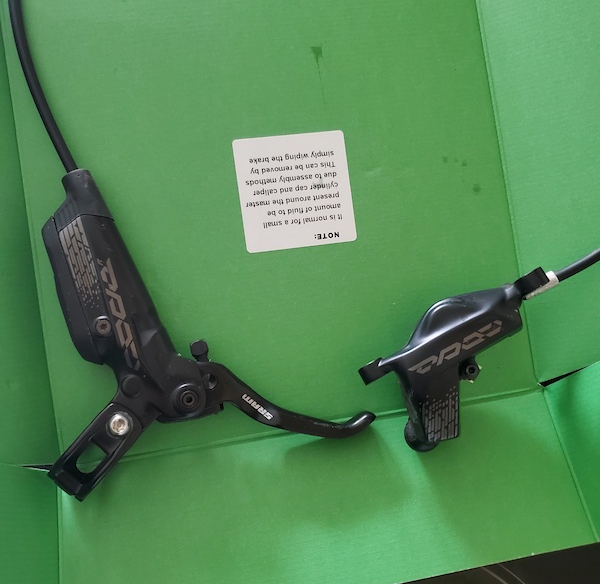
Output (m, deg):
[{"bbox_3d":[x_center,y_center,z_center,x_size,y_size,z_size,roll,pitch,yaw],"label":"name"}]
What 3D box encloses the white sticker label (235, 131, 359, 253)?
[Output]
[{"bbox_3d":[-0.002,-0.045,0.269,0.051,0.001,0.051,-7,87,-7],"label":"white sticker label"}]

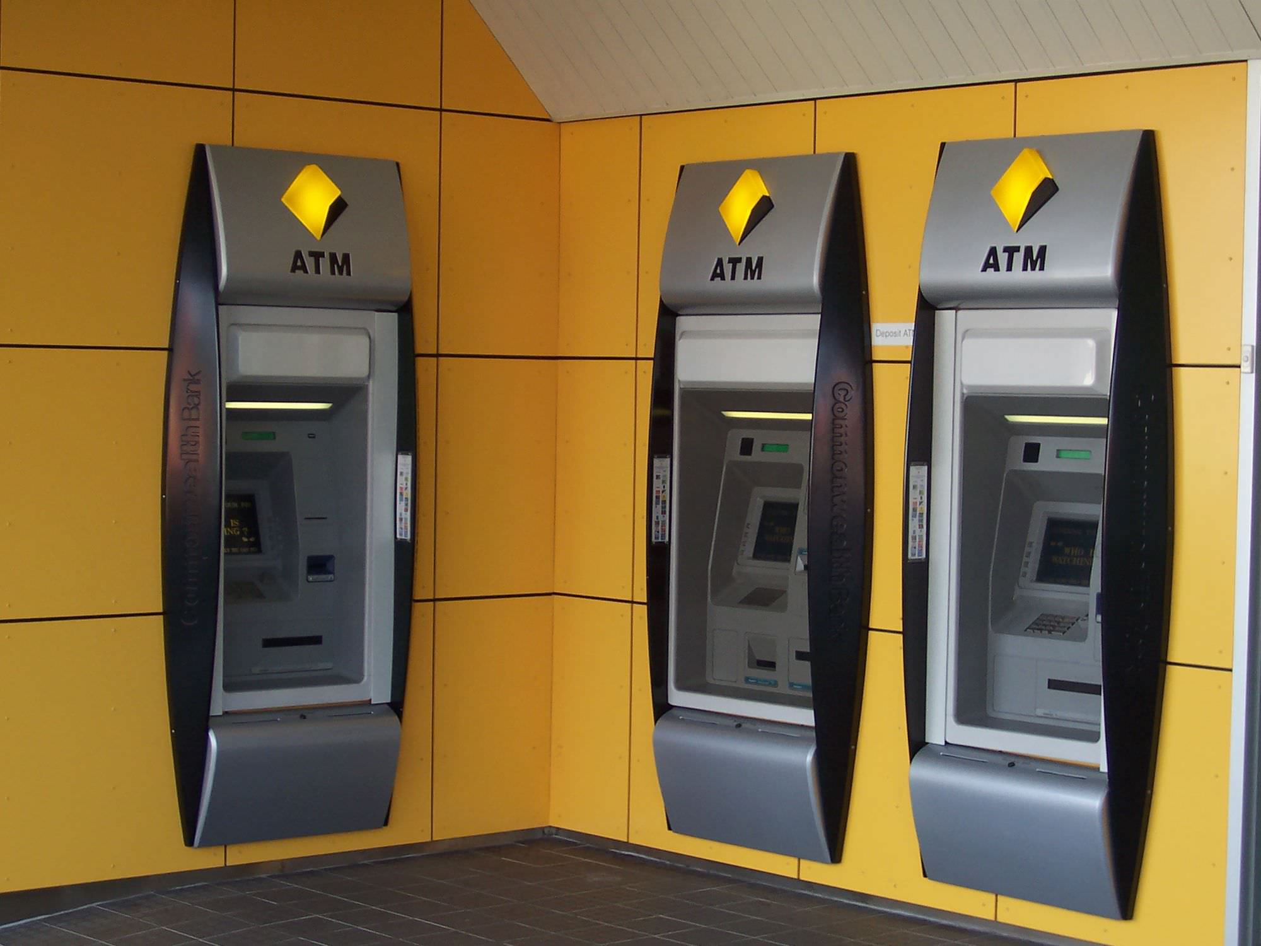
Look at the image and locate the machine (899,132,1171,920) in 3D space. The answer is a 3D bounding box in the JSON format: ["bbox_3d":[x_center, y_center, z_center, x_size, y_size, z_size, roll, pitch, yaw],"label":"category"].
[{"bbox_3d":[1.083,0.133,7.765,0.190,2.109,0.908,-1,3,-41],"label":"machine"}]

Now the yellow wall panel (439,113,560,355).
[{"bbox_3d":[-0.434,-0.775,9.222,0.492,0.778,0.030,-1,3,-41],"label":"yellow wall panel"}]

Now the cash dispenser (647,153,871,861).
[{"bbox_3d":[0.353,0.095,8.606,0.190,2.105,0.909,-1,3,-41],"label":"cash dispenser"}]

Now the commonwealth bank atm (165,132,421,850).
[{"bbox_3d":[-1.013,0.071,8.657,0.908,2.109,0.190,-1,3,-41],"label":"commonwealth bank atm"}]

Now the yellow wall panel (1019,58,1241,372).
[{"bbox_3d":[1.340,-0.684,7.576,0.030,0.780,0.780,-1,3,-41],"label":"yellow wall panel"}]

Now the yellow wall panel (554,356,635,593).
[{"bbox_3d":[-0.109,0.019,9.259,0.030,0.781,0.401,-1,3,-41],"label":"yellow wall panel"}]

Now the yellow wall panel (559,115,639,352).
[{"bbox_3d":[-0.096,-0.770,9.230,0.030,0.780,0.401,-1,3,-41],"label":"yellow wall panel"}]

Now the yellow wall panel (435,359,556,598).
[{"bbox_3d":[-0.448,0.014,9.251,0.492,0.781,0.030,-1,3,-41],"label":"yellow wall panel"}]

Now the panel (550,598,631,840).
[{"bbox_3d":[-0.123,0.807,9.288,0.030,0.778,0.401,-1,3,-41],"label":"panel"}]

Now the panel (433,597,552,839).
[{"bbox_3d":[-0.461,0.802,9.280,0.492,0.778,0.030,-1,3,-41],"label":"panel"}]

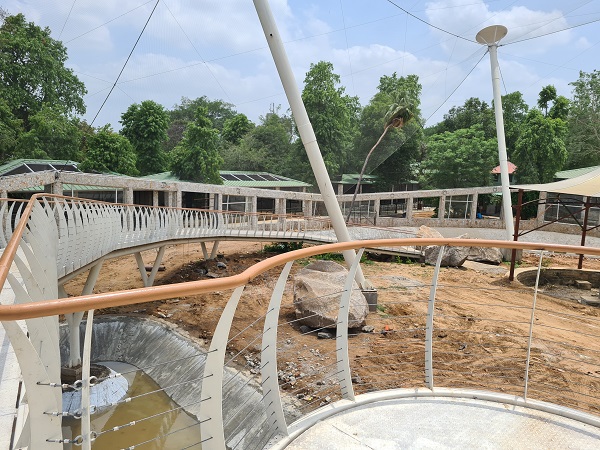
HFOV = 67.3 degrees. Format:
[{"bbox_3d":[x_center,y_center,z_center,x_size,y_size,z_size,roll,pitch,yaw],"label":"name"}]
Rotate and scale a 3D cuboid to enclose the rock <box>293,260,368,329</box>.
[{"bbox_3d":[0.729,1.587,10.600,1.680,1.270,1.500,3,6,4],"label":"rock"}]

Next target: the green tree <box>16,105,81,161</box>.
[{"bbox_3d":[-17.992,-4.753,32.384,5.069,7.366,4.816,-1,7,-29],"label":"green tree"}]

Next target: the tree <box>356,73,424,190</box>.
[{"bbox_3d":[7.801,-7.287,40.656,6.337,12.572,6.020,3,6,10],"label":"tree"}]

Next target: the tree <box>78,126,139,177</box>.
[{"bbox_3d":[-12.431,-3.511,29.310,4.054,5.947,3.851,0,7,-23],"label":"tree"}]

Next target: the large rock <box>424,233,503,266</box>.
[{"bbox_3d":[6.570,0.998,18.000,3.000,1.100,1.700,4,6,20],"label":"large rock"}]

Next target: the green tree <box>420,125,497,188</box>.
[{"bbox_3d":[11.820,-3.891,34.388,6.020,7.427,5.719,4,6,19],"label":"green tree"}]

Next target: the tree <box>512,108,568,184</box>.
[{"bbox_3d":[17.905,-4.390,34.462,4.277,8.851,4.064,5,7,27],"label":"tree"}]

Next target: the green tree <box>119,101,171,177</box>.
[{"bbox_3d":[-11.117,-4.843,32.420,3.728,8.043,3.541,0,6,-19],"label":"green tree"}]

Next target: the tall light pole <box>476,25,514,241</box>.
[{"bbox_3d":[8.500,-3.424,19.050,1.300,9.601,1.300,-4,3,25],"label":"tall light pole"}]

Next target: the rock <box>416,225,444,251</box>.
[{"bbox_3d":[5.697,0.609,19.600,1.300,1.250,1.200,4,6,16],"label":"rock"}]

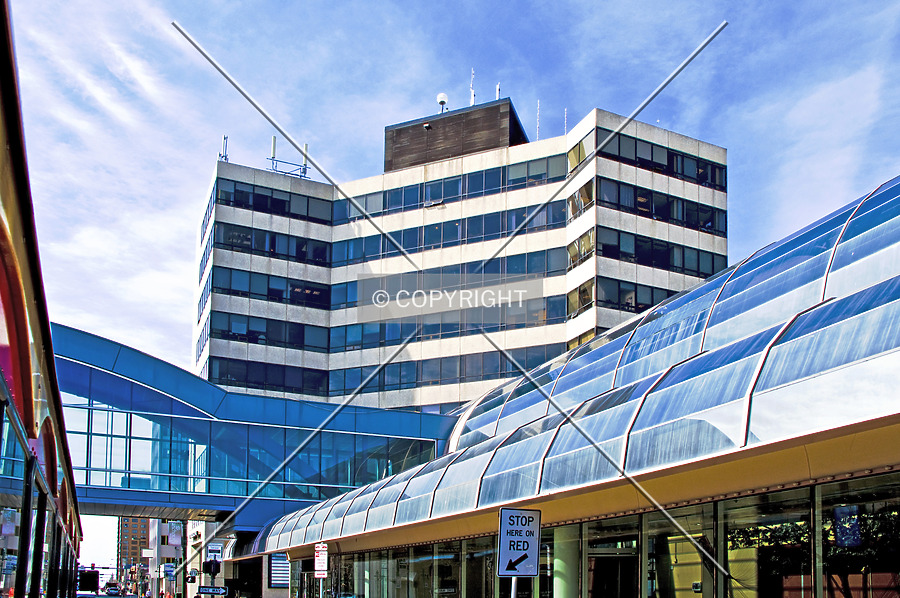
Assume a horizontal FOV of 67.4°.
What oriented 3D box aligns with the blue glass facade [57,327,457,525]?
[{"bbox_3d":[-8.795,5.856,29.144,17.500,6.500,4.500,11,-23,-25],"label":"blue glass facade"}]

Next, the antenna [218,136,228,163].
[{"bbox_3d":[-18.811,-12.499,56.000,0.700,2.300,0.400,3,-6,-20],"label":"antenna"}]

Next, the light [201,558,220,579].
[{"bbox_3d":[-7.605,8.577,21.500,0.560,0.580,0.400,4,-7,-28],"label":"light"}]

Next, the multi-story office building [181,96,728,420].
[{"bbox_3d":[0.742,6.477,66.682,46.000,42.000,24.000,0,-21,0],"label":"multi-story office building"}]

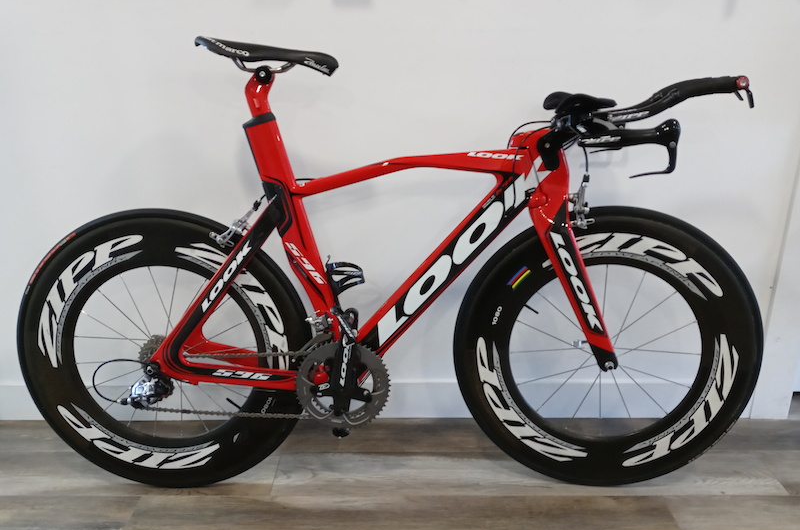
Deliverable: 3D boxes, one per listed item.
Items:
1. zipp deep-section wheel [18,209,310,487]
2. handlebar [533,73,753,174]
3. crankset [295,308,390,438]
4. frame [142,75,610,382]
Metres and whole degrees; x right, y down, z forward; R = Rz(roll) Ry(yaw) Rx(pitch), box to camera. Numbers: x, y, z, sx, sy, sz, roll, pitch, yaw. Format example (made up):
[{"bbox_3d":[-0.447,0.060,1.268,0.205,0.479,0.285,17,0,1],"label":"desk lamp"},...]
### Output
[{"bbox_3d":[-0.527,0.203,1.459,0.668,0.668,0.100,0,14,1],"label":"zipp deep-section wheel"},{"bbox_3d":[0.482,-0.289,1.302,0.395,0.178,0.440,1,16,7],"label":"handlebar"},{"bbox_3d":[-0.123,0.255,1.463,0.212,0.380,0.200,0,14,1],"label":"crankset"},{"bbox_3d":[-0.037,-0.057,1.389,1.010,0.695,0.140,0,14,1],"label":"frame"}]

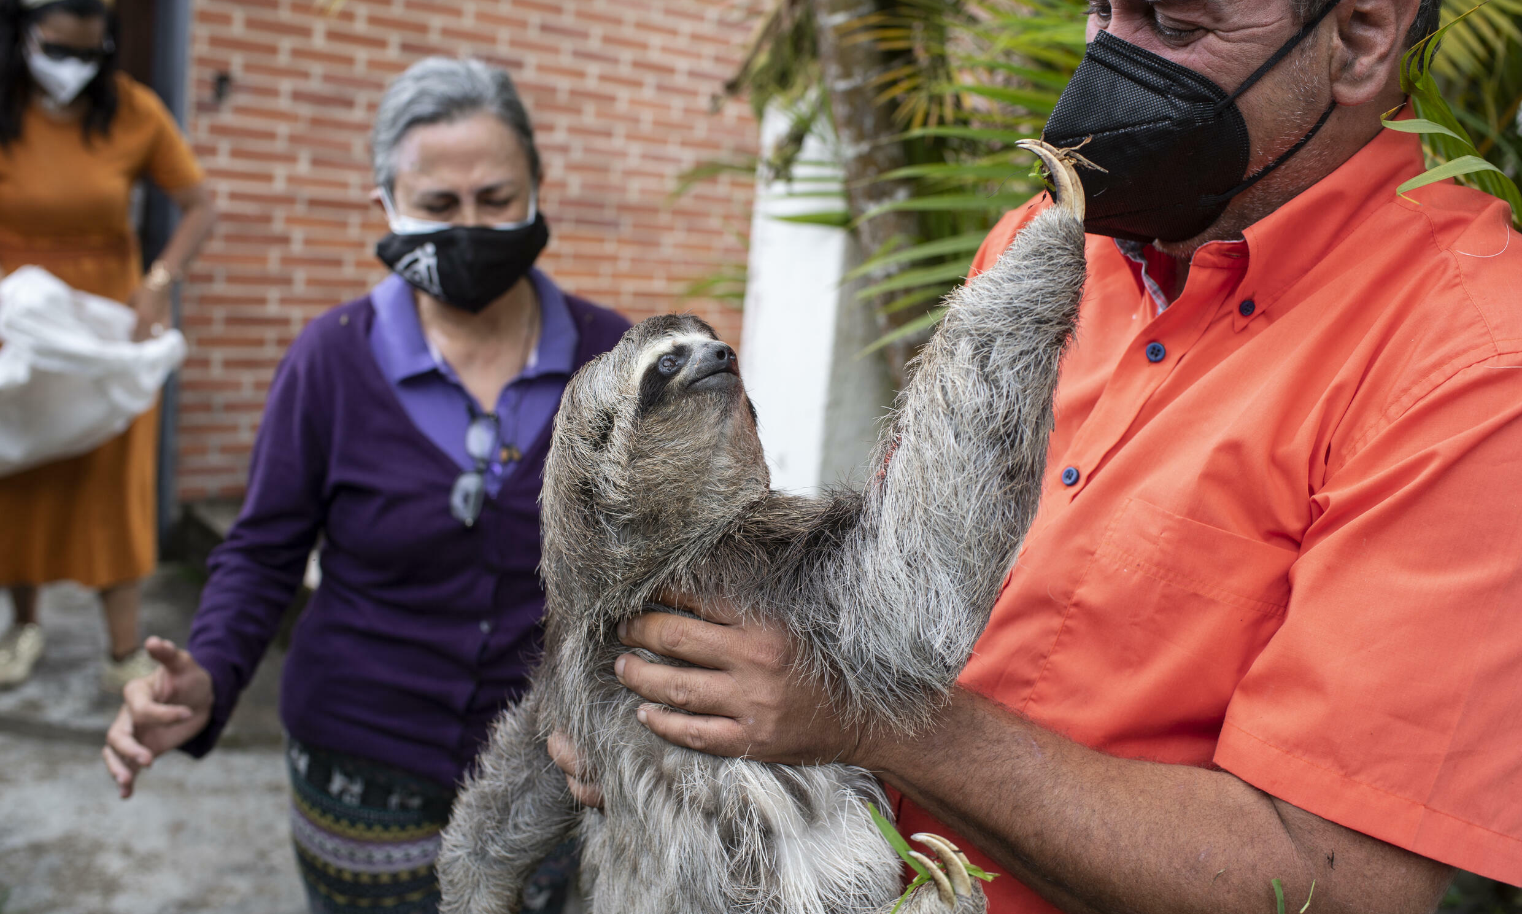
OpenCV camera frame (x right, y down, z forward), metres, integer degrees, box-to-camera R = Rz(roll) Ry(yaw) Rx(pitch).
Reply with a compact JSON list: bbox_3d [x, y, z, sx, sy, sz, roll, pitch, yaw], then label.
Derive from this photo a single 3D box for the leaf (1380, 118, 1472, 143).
[{"bbox_3d":[0.363,-0.177,0.801,0.067,0.012,0.012,8,-18,-21],"label":"leaf"}]

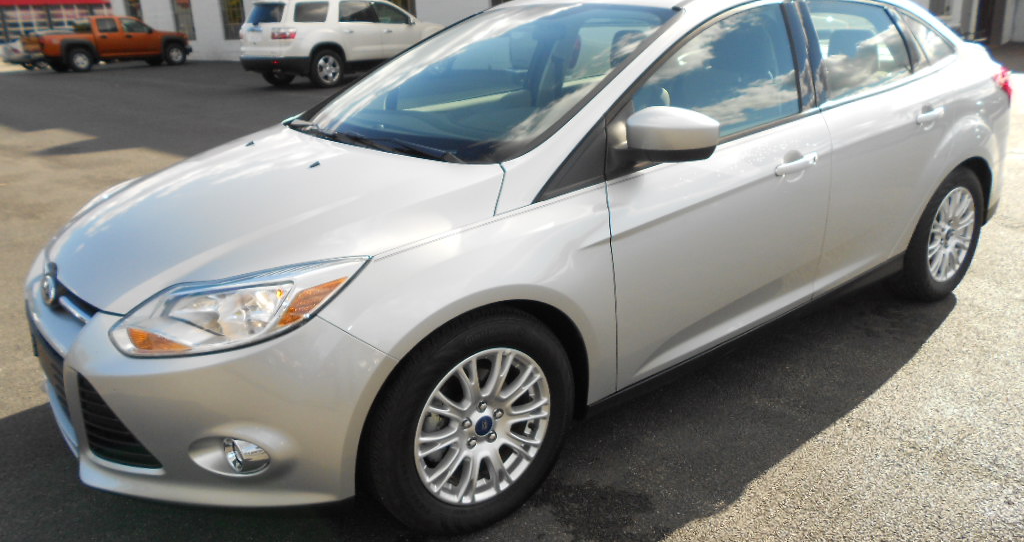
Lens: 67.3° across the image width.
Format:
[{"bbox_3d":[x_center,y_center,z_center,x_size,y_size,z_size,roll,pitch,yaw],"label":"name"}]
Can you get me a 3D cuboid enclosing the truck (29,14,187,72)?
[{"bbox_3d":[-13.685,-7.803,26.349,1.760,1.700,5.260,12,24,39],"label":"truck"}]

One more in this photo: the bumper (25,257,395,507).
[{"bbox_3d":[-1.060,0.210,2.414,0.660,0.510,1.800,-16,22,-34],"label":"bumper"}]

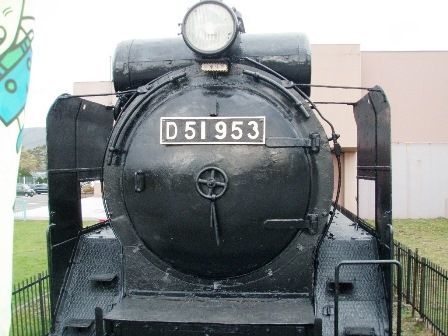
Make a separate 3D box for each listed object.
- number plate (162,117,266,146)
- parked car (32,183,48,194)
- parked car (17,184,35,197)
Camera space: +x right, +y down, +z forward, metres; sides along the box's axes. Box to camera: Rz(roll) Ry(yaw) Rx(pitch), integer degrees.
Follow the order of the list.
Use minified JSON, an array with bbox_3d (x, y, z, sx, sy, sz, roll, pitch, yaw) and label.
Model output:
[{"bbox_3d":[-0.072,-0.247,3.270,0.700,0.179,0.025,0,0,6],"label":"number plate"},{"bbox_3d":[-23.500,2.934,66.500,4.300,1.450,1.680,0,0,3],"label":"parked car"},{"bbox_3d":[-25.200,2.774,60.100,4.200,1.500,1.680,0,0,3],"label":"parked car"}]

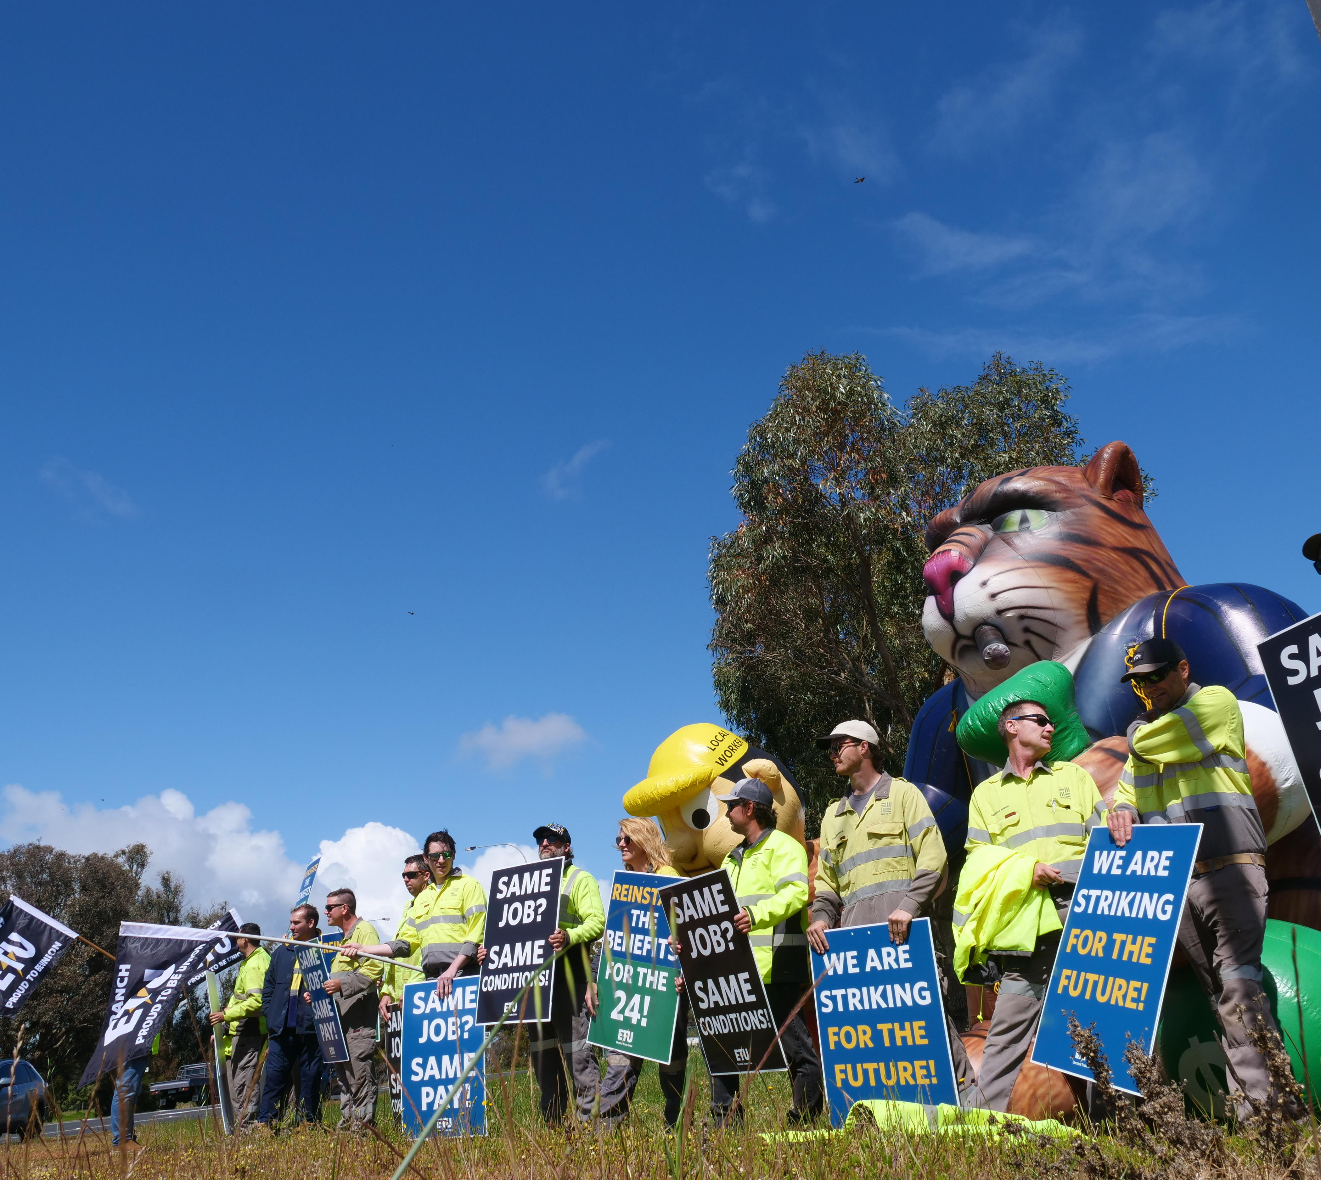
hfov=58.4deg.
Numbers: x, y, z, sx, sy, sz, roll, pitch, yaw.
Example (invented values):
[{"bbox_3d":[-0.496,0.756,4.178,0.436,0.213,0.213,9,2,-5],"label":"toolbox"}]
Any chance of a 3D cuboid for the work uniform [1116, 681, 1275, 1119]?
[{"bbox_3d":[2.027,1.130,4.455,0.480,1.600,0.580,5,-23,-20],"label":"work uniform"}]

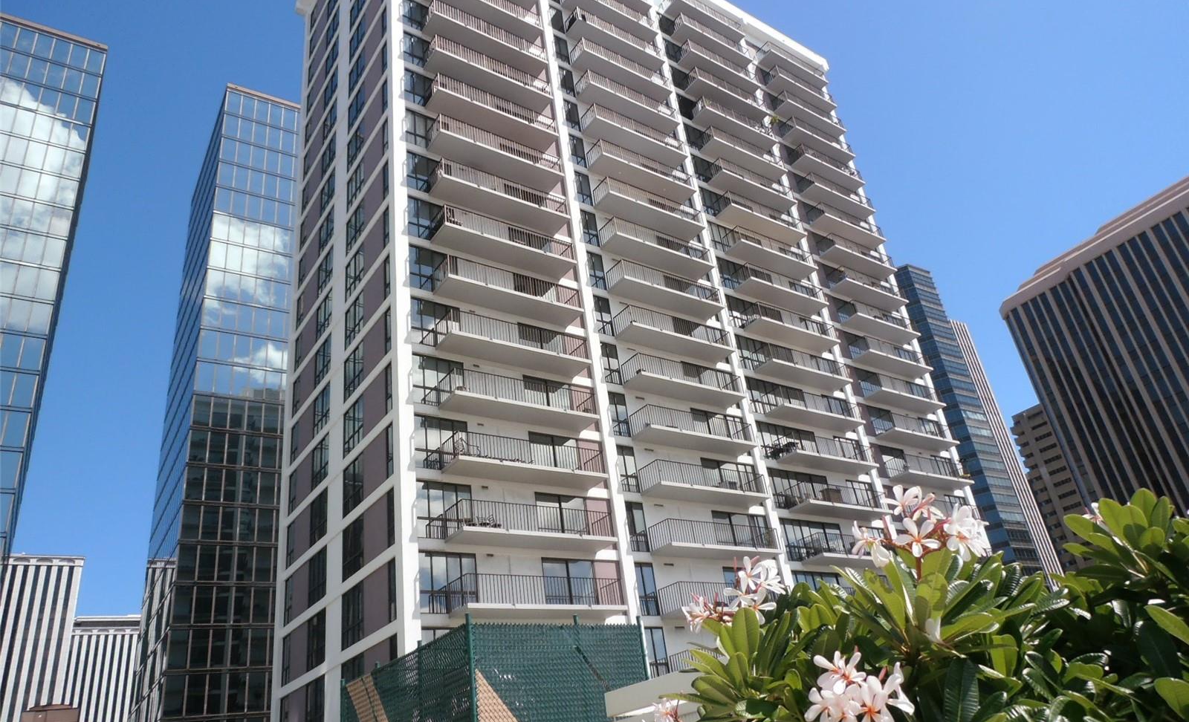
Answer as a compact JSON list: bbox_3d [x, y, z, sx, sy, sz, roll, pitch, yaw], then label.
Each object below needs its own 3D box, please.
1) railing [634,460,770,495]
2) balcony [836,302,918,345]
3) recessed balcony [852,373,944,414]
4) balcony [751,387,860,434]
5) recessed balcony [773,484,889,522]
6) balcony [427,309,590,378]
[{"bbox_3d":[5.267,5.882,39.280,6.796,1.040,1.412,12,-34,-34],"label":"railing"},{"bbox_3d":[19.582,-2.550,56.630,6.891,1.238,1.485,12,-34,-34],"label":"balcony"},{"bbox_3d":[20.164,2.200,53.740,6.872,1.185,1.434,12,-34,-34],"label":"recessed balcony"},{"bbox_3d":[12.642,2.882,47.277,6.900,1.238,1.485,12,-34,-34],"label":"balcony"},{"bbox_3d":[13.215,7.653,44.452,6.965,1.205,1.611,12,-34,-34],"label":"recessed balcony"},{"bbox_3d":[-3.363,-0.686,35.515,6.835,1.191,1.408,12,-34,-34],"label":"balcony"}]

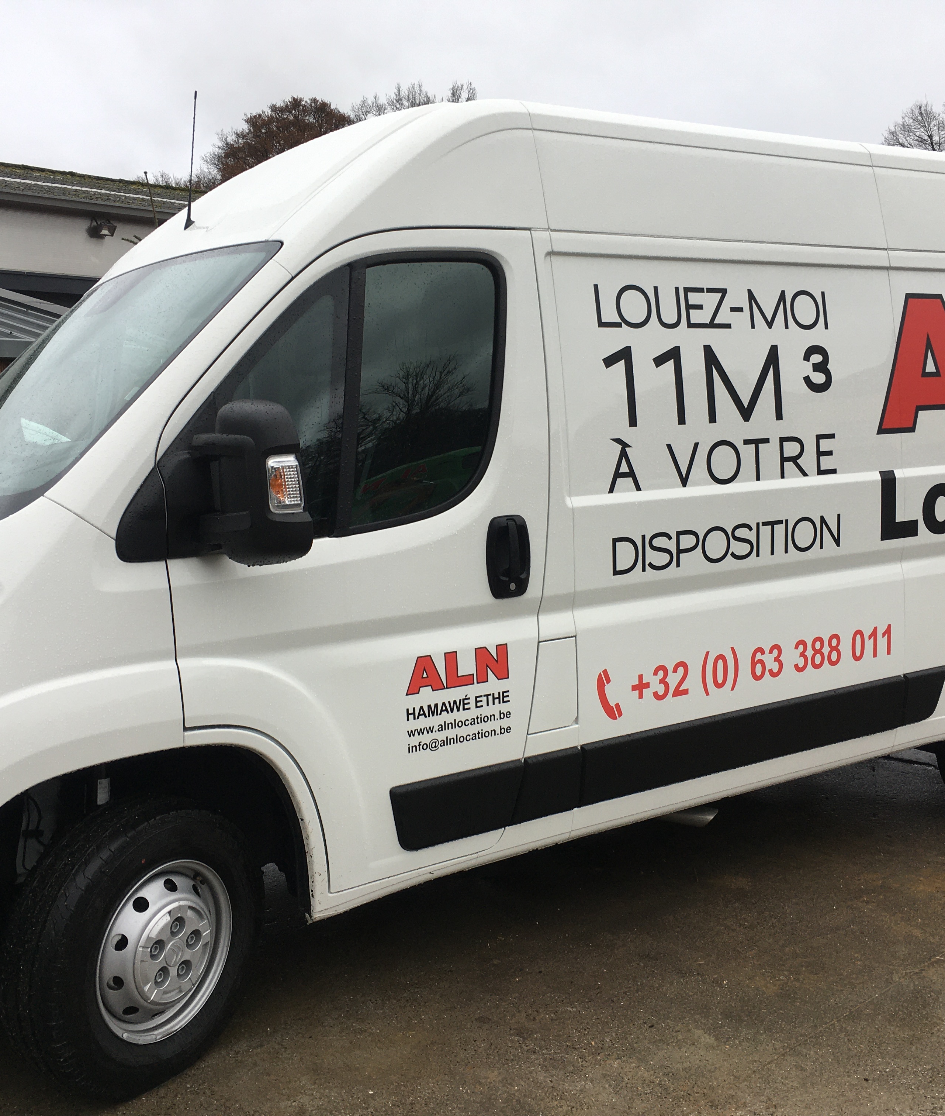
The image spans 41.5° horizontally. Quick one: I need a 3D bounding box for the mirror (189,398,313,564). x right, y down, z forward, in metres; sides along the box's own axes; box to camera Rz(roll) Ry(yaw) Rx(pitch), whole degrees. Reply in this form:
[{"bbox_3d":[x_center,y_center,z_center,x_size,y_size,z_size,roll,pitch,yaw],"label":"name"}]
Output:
[{"bbox_3d":[-0.503,-0.166,2.780,0.185,0.365,0.275,-5,7,-33],"label":"mirror"}]

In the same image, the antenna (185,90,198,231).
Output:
[{"bbox_3d":[-0.851,-1.209,3.795,0.038,0.422,0.025,1,4,-34],"label":"antenna"}]

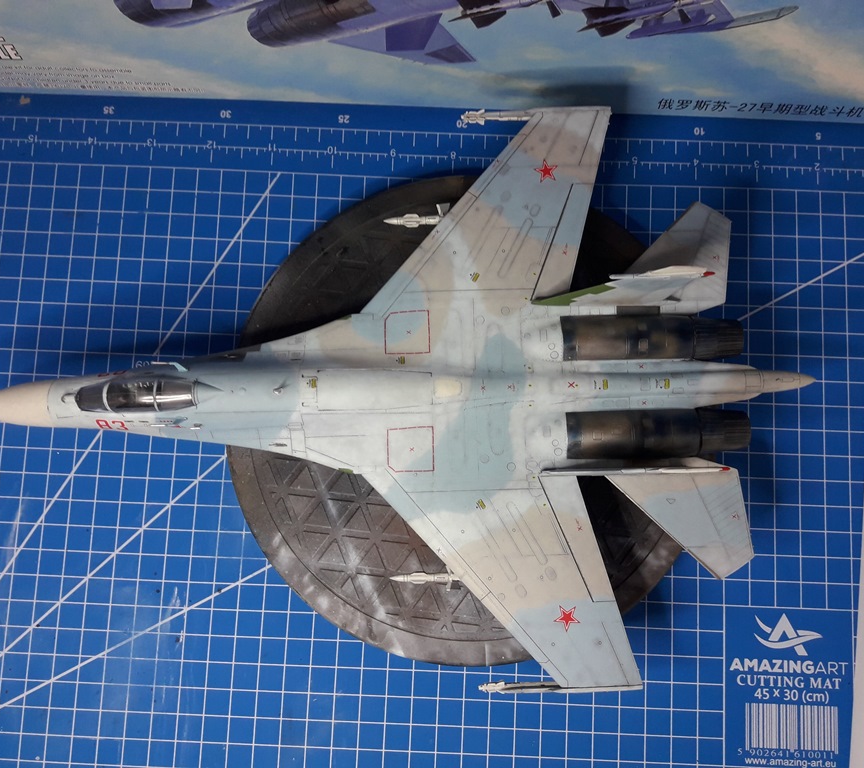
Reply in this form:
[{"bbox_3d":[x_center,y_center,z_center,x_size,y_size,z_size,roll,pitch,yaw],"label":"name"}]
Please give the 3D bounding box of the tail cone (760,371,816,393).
[{"bbox_3d":[0.125,-0.001,0.290,0.019,0.008,0.008,-2,82,0],"label":"tail cone"}]

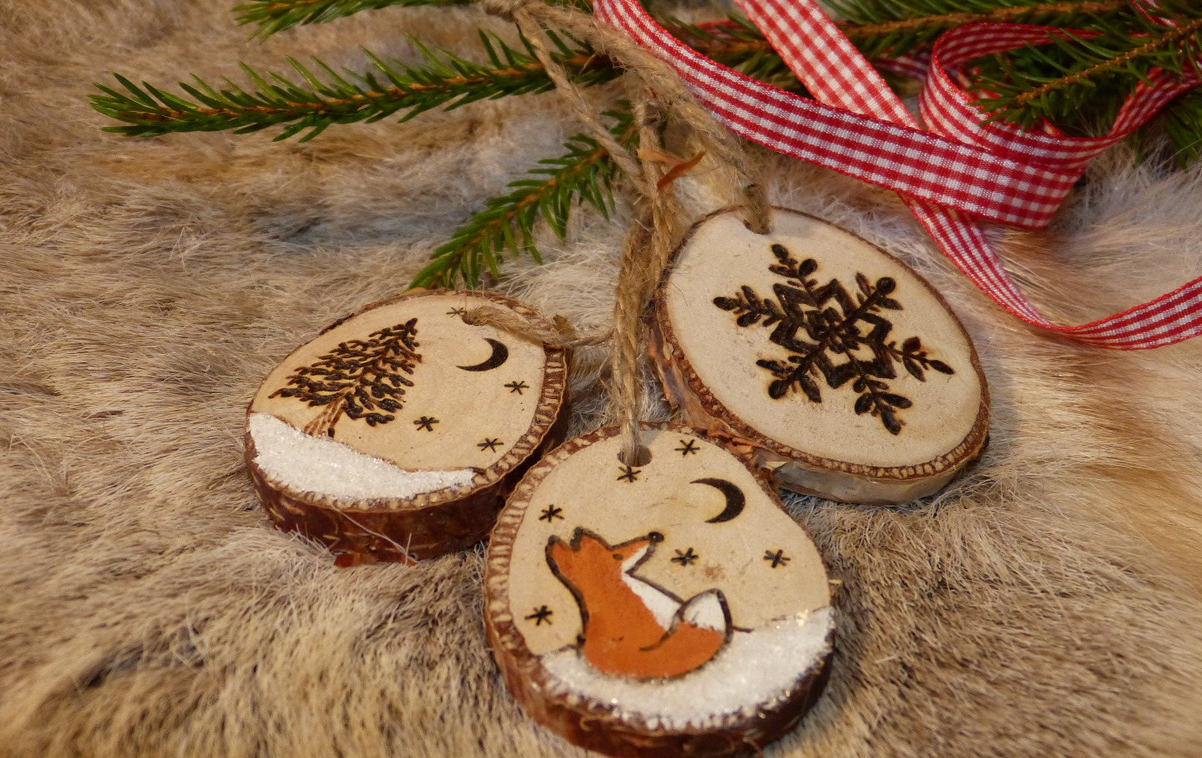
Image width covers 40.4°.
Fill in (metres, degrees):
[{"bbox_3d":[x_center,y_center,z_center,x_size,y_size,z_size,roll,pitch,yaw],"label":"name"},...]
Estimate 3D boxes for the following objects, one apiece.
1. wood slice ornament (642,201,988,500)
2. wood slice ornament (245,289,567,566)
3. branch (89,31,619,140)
[{"bbox_3d":[0.036,-0.005,0.272,0.058,0.007,0.062,-5,50,-25],"label":"wood slice ornament"},{"bbox_3d":[-0.029,0.006,0.260,0.048,0.009,0.062,12,37,18],"label":"wood slice ornament"},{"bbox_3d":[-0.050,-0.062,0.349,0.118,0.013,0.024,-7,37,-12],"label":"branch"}]

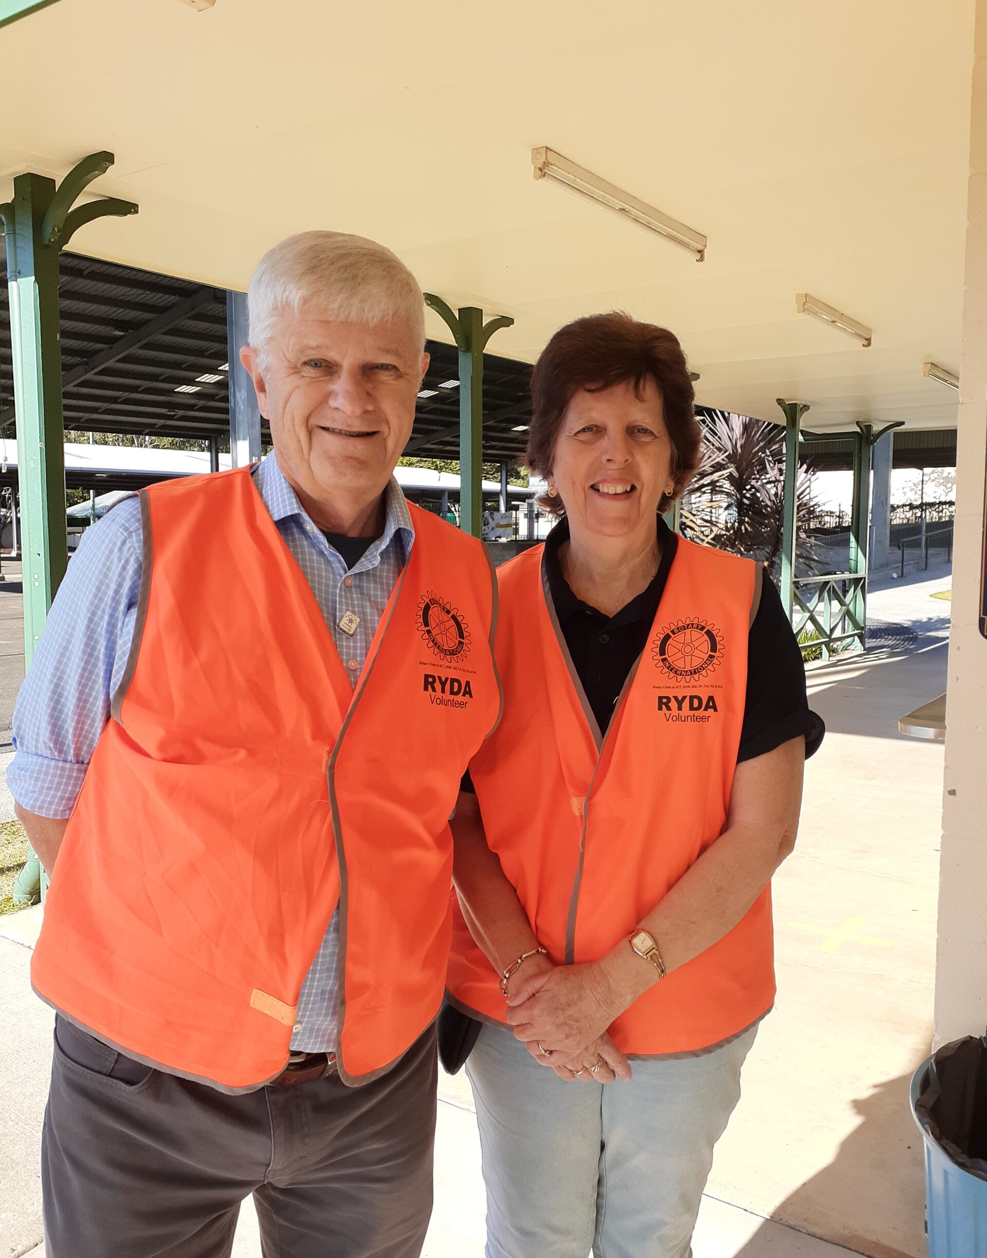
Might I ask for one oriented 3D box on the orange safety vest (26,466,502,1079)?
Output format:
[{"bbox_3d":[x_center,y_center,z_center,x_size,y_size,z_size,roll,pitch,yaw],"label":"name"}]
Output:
[{"bbox_3d":[-0.240,0.138,1.160,0.500,0.640,0.330,-3,6,-28],"label":"orange safety vest"}]

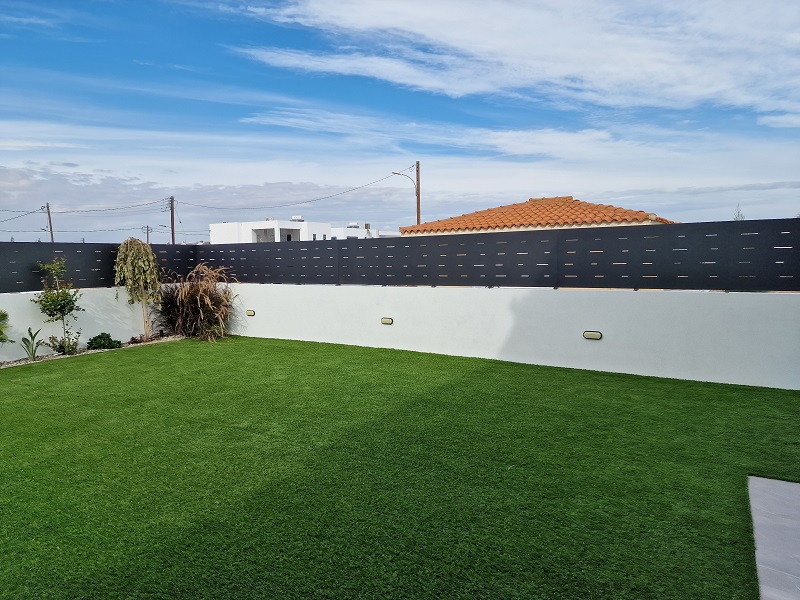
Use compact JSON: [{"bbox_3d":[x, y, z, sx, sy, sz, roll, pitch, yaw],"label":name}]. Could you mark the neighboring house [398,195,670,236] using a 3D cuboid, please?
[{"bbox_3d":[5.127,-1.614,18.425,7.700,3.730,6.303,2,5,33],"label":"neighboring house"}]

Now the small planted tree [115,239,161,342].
[{"bbox_3d":[-5.114,-0.159,10.321,0.850,2.021,0.920,2,5,33],"label":"small planted tree"}]

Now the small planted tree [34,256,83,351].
[{"bbox_3d":[-5.894,0.112,9.059,0.750,1.701,0.850,2,5,33],"label":"small planted tree"}]

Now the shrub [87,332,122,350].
[{"bbox_3d":[-5.444,0.749,9.775,0.520,0.305,0.620,2,5,33],"label":"shrub"}]

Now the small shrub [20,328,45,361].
[{"bbox_3d":[-6.076,0.737,8.761,0.380,0.506,0.400,2,5,33],"label":"small shrub"}]

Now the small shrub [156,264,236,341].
[{"bbox_3d":[-4.161,0.061,10.778,1.450,1.479,1.500,2,5,33],"label":"small shrub"}]

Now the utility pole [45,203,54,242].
[{"bbox_3d":[-36.825,-6.048,56.433,0.250,8.300,0.250,-7,7,-33],"label":"utility pole"}]

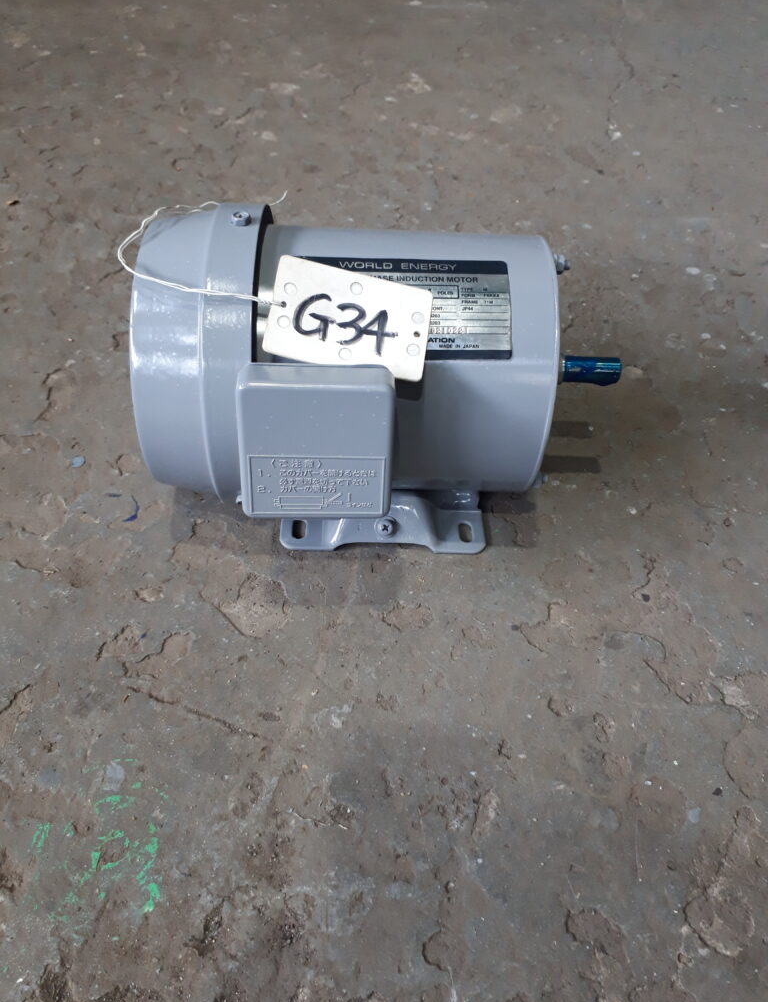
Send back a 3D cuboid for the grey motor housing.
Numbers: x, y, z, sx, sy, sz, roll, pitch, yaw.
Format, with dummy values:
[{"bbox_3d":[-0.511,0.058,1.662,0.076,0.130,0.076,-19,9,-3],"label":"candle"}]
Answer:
[{"bbox_3d":[0.005,-0.065,0.402,0.237,0.147,0.166,2,50,-3],"label":"grey motor housing"}]

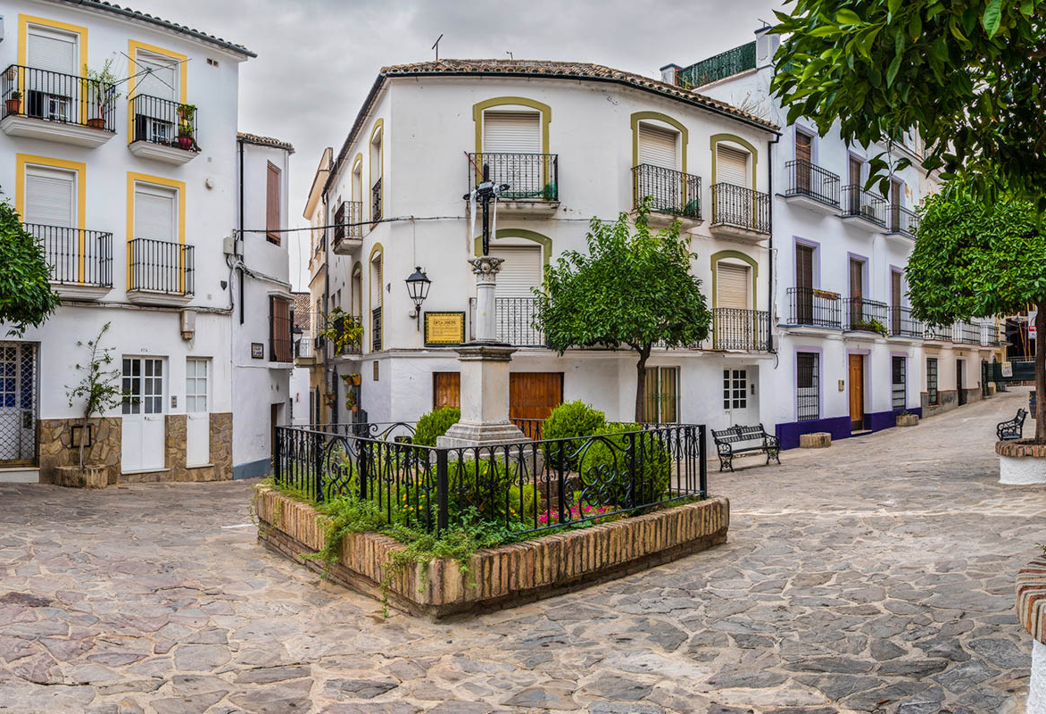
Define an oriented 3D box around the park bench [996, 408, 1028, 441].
[{"bbox_3d":[9.630,1.450,15.800,0.550,0.800,1.600,0,0,28],"label":"park bench"}]

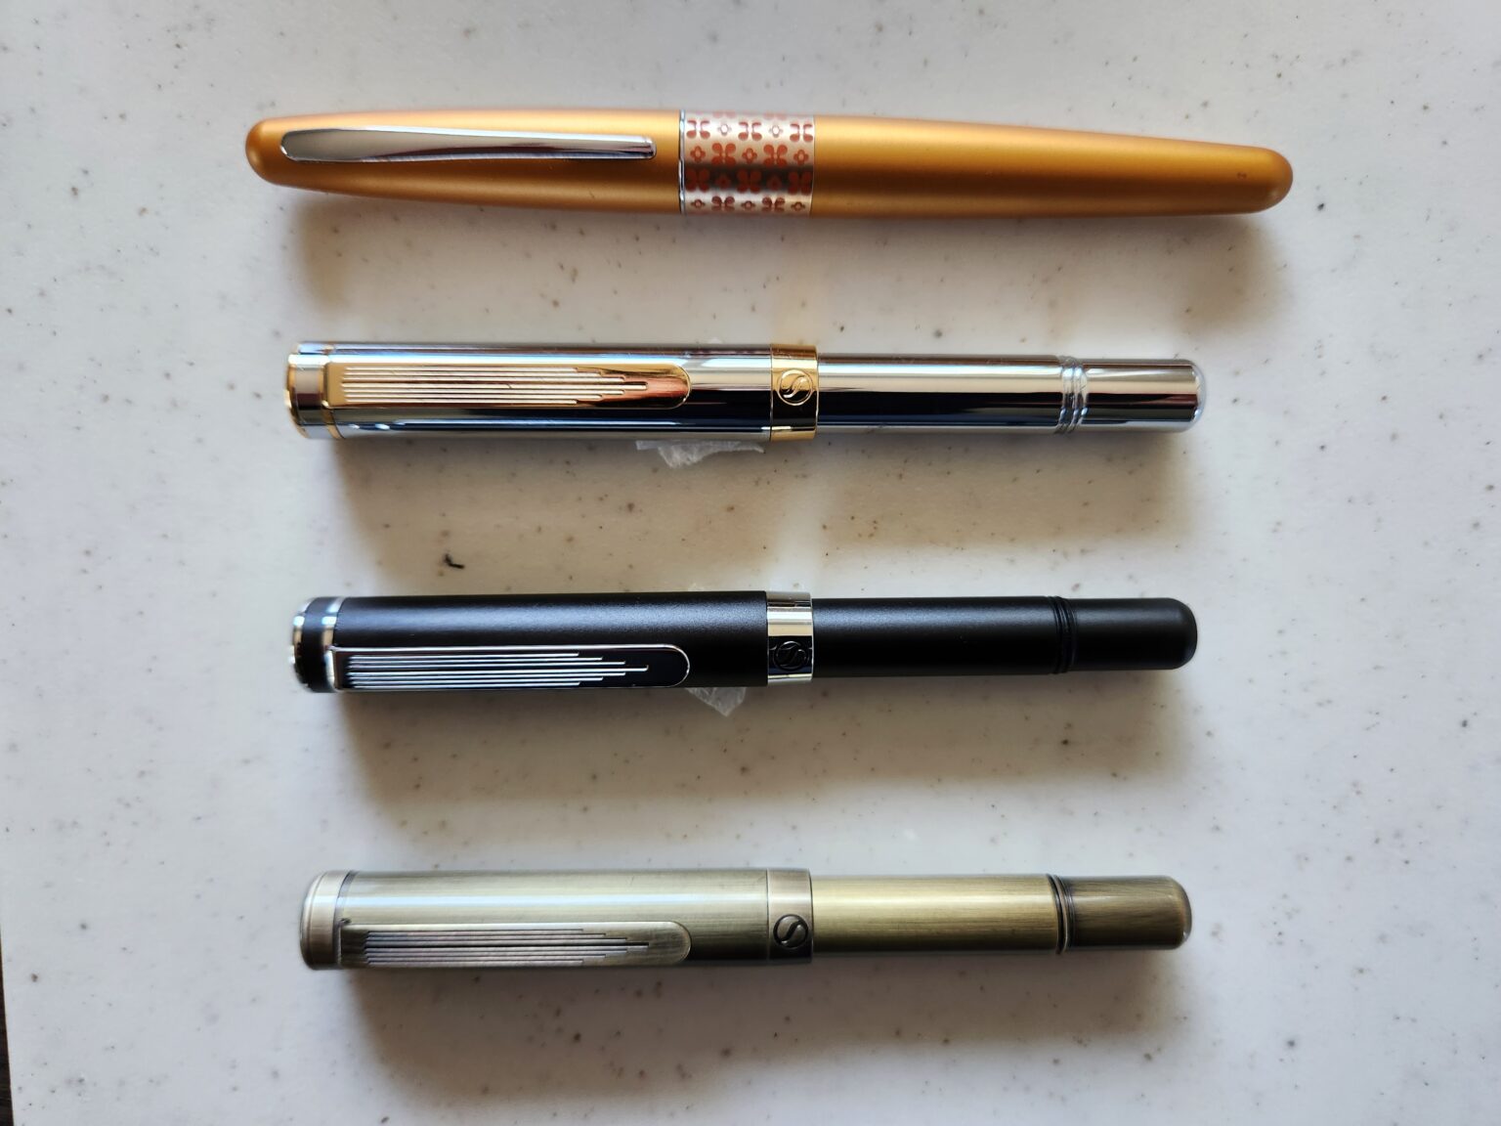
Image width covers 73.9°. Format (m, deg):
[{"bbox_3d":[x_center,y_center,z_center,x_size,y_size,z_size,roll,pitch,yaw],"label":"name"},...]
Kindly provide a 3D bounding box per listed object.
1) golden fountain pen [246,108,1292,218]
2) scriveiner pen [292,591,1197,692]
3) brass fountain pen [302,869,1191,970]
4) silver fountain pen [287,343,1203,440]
[{"bbox_3d":[0.003,-0.053,0.132,0.138,0.015,0.013,2,93,0],"label":"golden fountain pen"},{"bbox_3d":[0.000,0.010,0.135,0.120,0.014,0.013,-1,93,0],"label":"scriveiner pen"},{"bbox_3d":[0.000,0.049,0.137,0.120,0.015,0.013,-1,93,0],"label":"brass fountain pen"},{"bbox_3d":[0.000,-0.023,0.133,0.120,0.015,0.013,0,93,0],"label":"silver fountain pen"}]

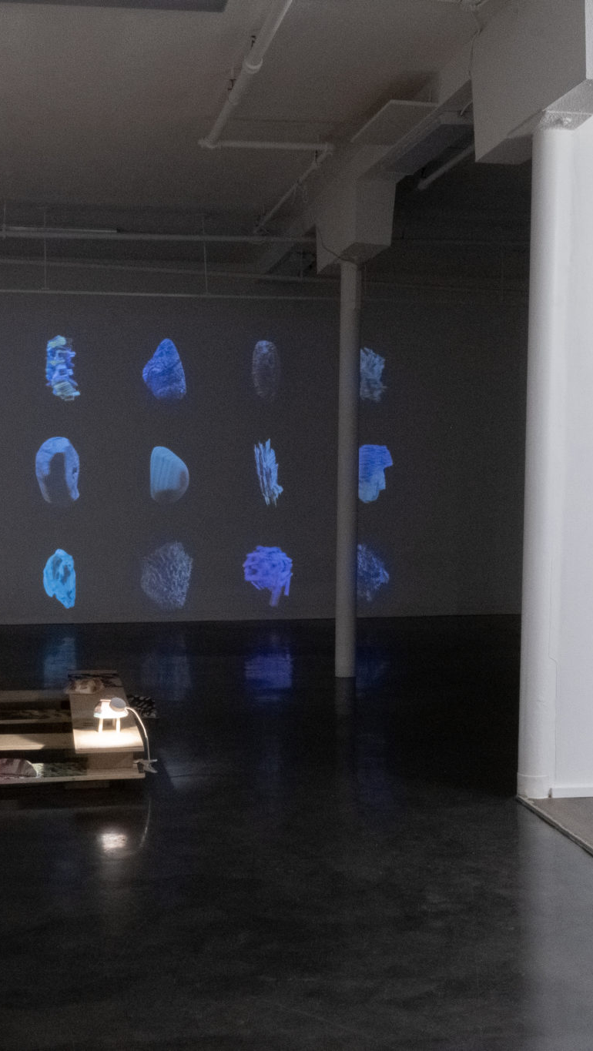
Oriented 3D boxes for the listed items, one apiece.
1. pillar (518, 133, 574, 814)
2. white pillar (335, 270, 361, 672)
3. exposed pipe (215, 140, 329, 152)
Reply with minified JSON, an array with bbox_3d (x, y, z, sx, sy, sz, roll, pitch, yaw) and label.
[{"bbox_3d":[1.069,-0.247,5.652,0.165,2.869,0.165,0,3,-11],"label":"pillar"},{"bbox_3d":[0.345,-0.362,8.871,0.140,2.783,0.140,0,3,-11],"label":"white pillar"},{"bbox_3d":[-0.129,-2.074,7.173,0.650,0.042,0.042,0,3,-8],"label":"exposed pipe"}]

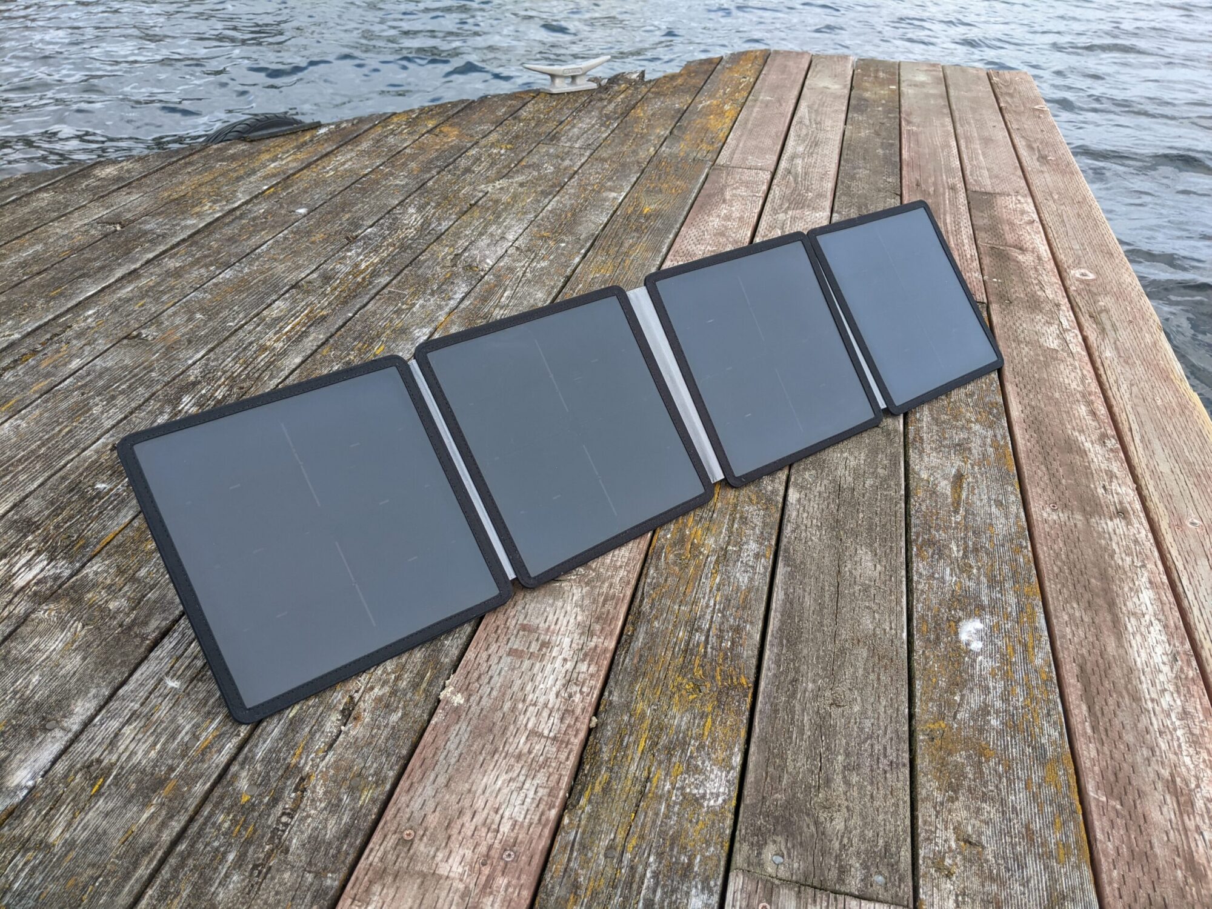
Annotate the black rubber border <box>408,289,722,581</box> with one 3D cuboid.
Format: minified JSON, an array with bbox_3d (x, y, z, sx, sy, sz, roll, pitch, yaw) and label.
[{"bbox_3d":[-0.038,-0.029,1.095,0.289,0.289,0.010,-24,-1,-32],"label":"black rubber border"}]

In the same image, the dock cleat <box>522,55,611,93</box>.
[{"bbox_3d":[-0.107,-1.114,2.769,0.294,0.081,0.067,-17,39,-26],"label":"dock cleat"}]

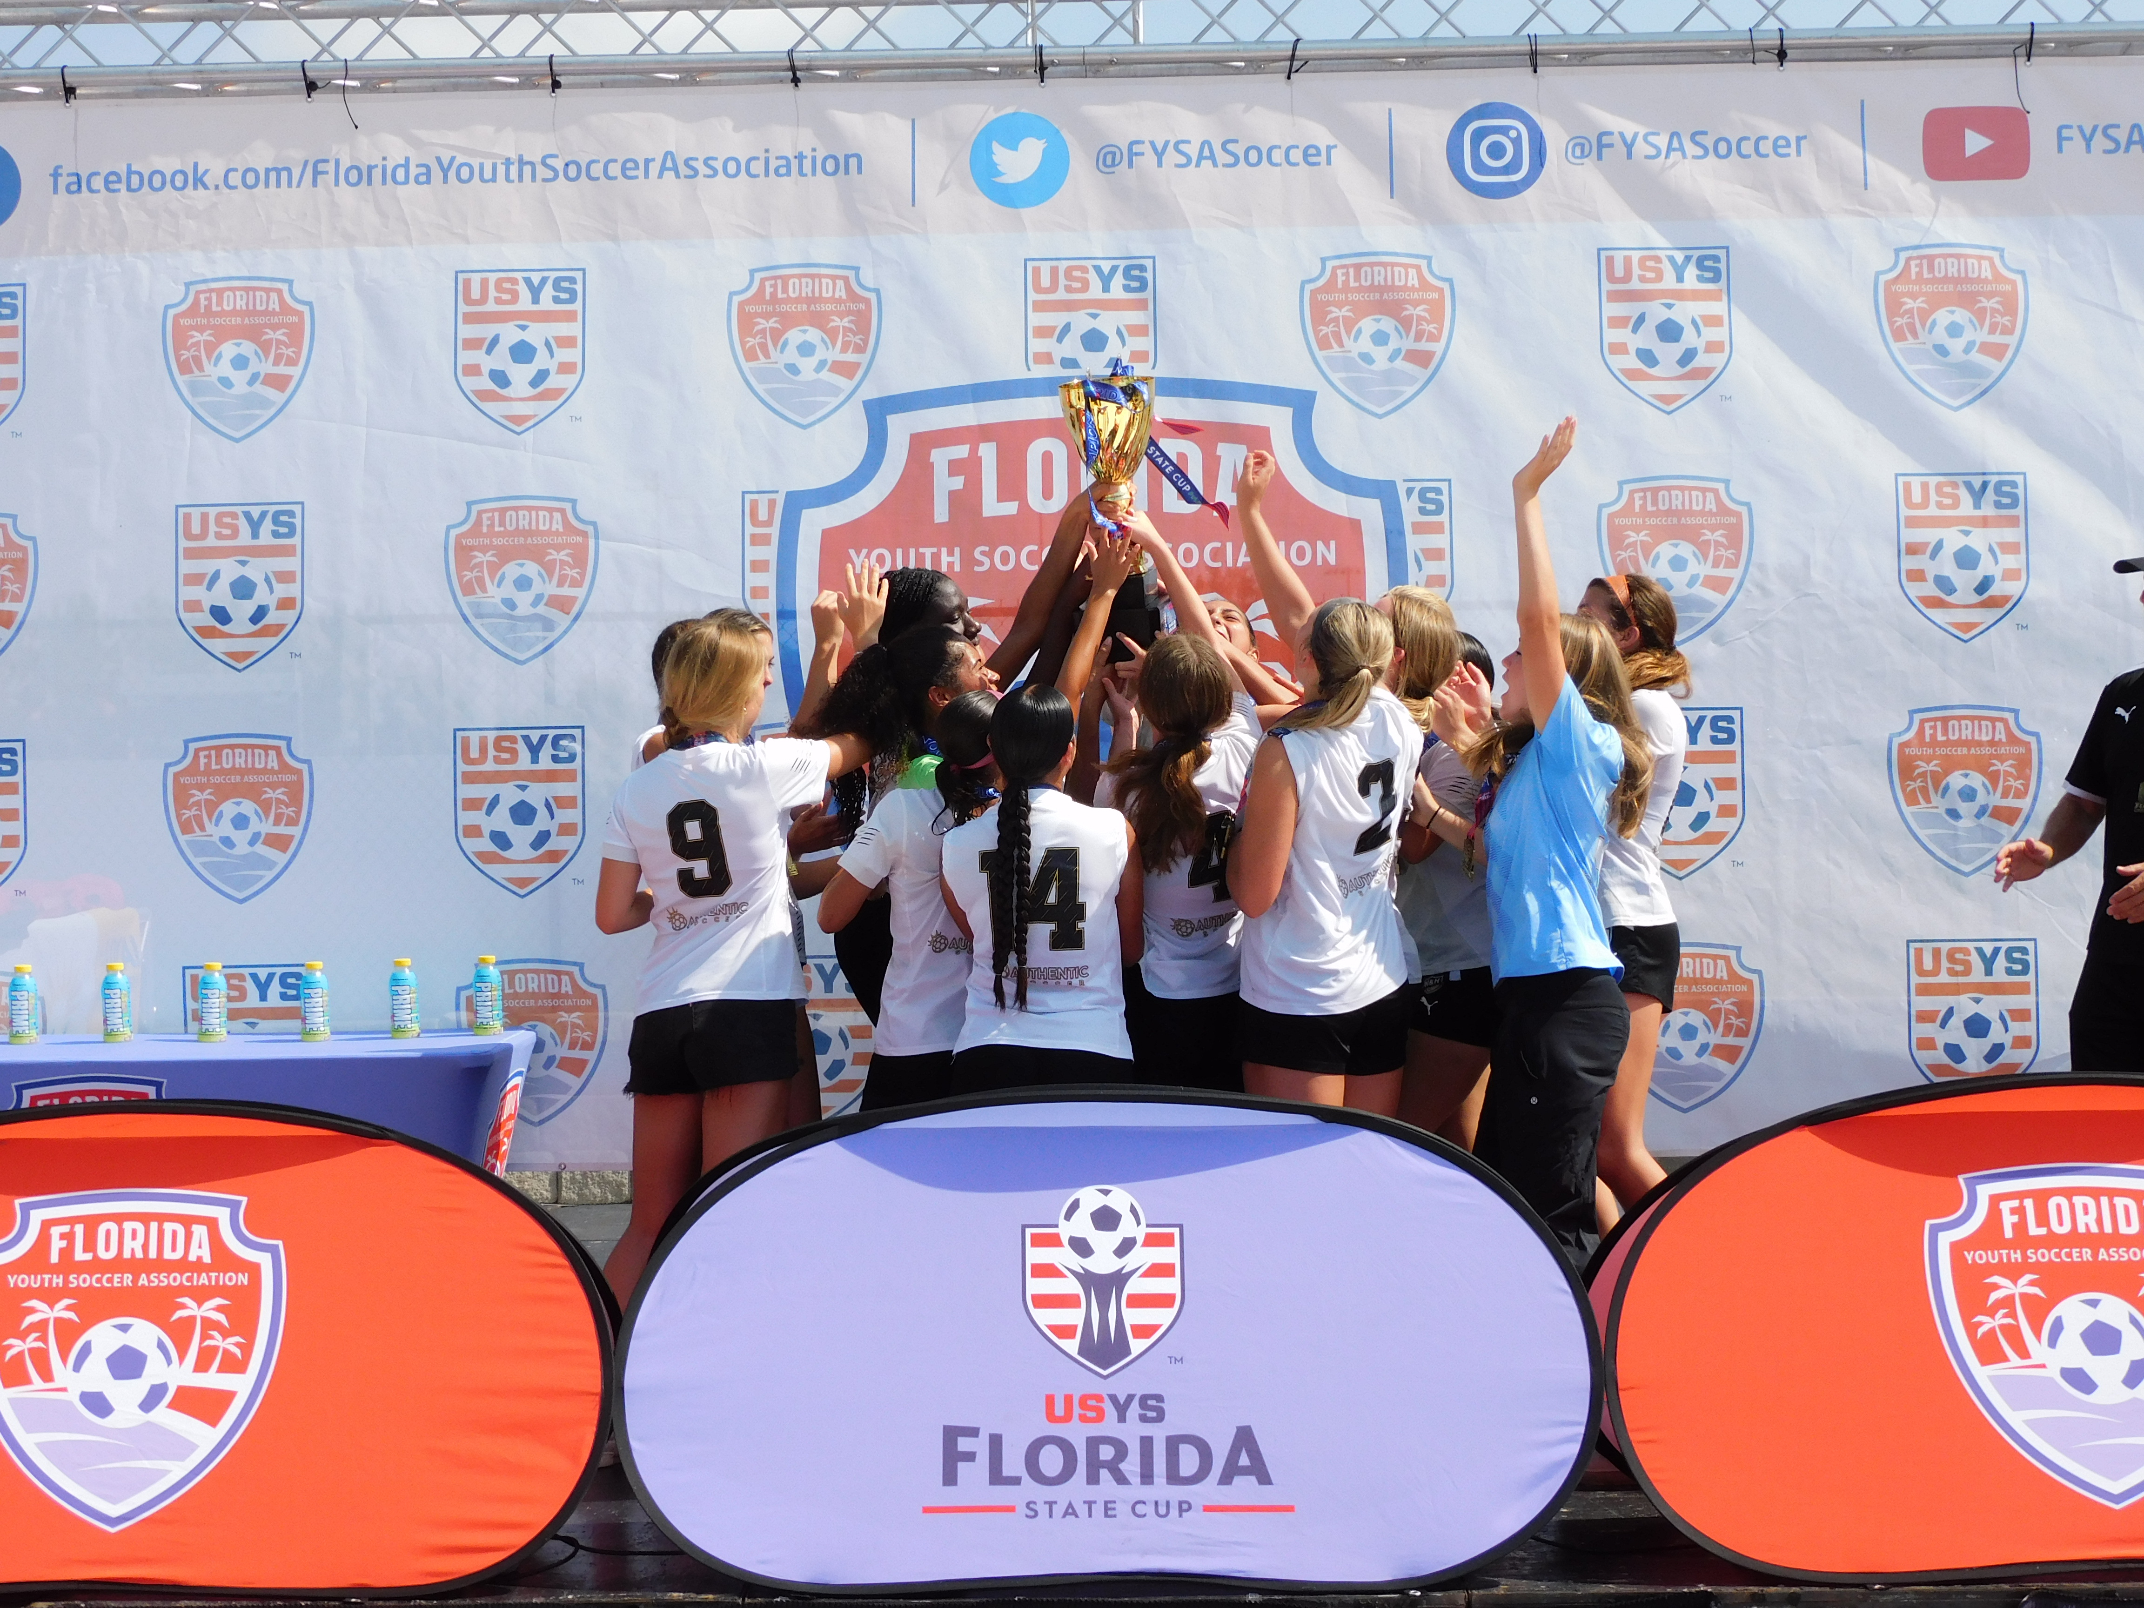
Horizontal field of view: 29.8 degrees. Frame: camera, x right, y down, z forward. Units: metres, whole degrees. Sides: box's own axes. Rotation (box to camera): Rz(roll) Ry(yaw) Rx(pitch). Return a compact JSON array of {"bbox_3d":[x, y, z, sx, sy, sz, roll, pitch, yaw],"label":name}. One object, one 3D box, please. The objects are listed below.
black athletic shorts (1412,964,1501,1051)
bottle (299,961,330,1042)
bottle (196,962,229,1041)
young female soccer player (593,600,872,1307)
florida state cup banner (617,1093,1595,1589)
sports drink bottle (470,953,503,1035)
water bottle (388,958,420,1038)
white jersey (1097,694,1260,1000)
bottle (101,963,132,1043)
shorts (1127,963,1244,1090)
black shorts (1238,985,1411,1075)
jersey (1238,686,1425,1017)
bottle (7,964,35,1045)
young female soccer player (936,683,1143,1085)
[{"bbox_3d":[0.801,0.394,8.500,0.270,0.260,0.340,-1,2,-3],"label":"black athletic shorts"},{"bbox_3d":[-1.784,0.467,9.490,0.069,0.187,0.069,-1,2,6],"label":"bottle"},{"bbox_3d":[-2.026,0.470,9.500,0.069,0.187,0.069,-1,2,6],"label":"bottle"},{"bbox_3d":[-0.673,0.473,8.230,0.550,1.735,0.450,0,2,27],"label":"young female soccer player"},{"bbox_3d":[0.060,0.919,7.089,1.680,0.820,0.500,-1,2,2],"label":"florida state cup banner"},{"bbox_3d":[-1.442,0.470,9.920,0.072,0.200,0.072,-1,2,4],"label":"sports drink bottle"},{"bbox_3d":[-1.571,0.460,9.480,0.069,0.187,0.069,-1,2,6],"label":"water bottle"},{"bbox_3d":[0.228,0.083,8.480,0.370,0.640,0.280,-1,2,-18],"label":"white jersey"},{"bbox_3d":[-2.338,0.486,9.850,0.072,0.200,0.072,-1,2,3],"label":"bottle"},{"bbox_3d":[0.267,0.485,8.600,0.360,0.330,0.270,-1,2,-12],"label":"shorts"},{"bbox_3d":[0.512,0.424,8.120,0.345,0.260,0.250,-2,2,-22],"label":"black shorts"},{"bbox_3d":[0.529,0.095,8.170,0.410,0.660,0.280,4,0,-33],"label":"jersey"},{"bbox_3d":[-2.479,0.474,9.520,0.069,0.187,0.069,-1,2,6],"label":"bottle"},{"bbox_3d":[-0.049,0.549,8.027,0.470,1.575,0.370,-1,2,3],"label":"young female soccer player"}]

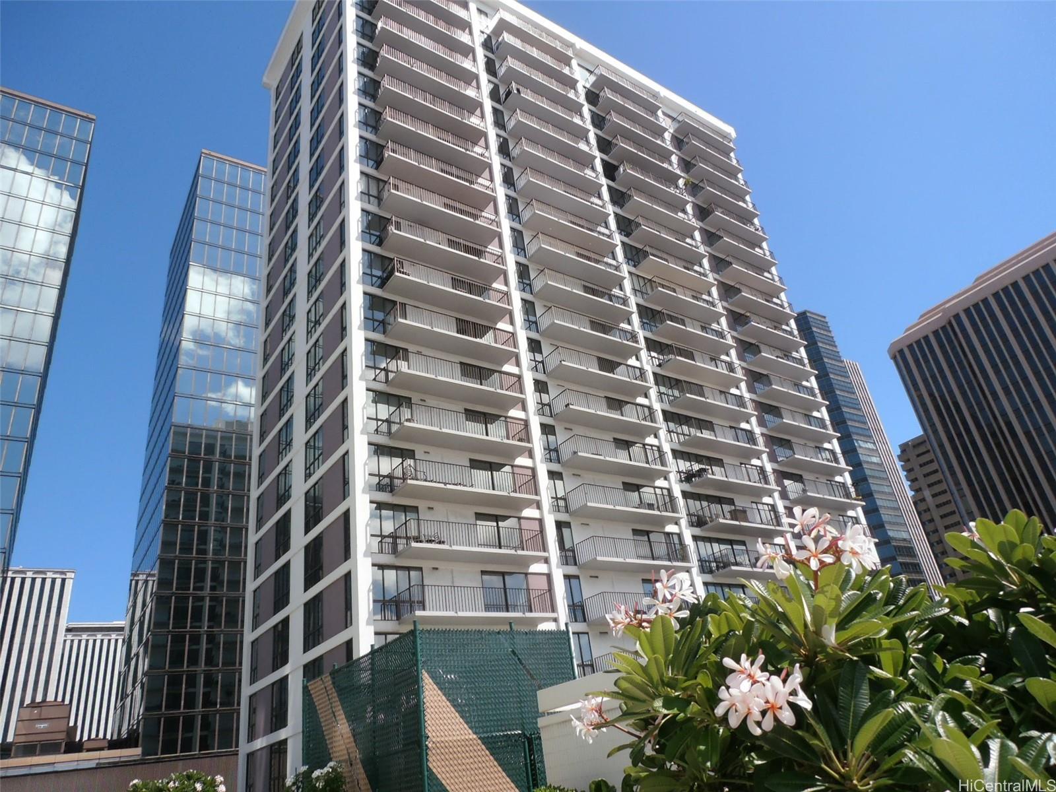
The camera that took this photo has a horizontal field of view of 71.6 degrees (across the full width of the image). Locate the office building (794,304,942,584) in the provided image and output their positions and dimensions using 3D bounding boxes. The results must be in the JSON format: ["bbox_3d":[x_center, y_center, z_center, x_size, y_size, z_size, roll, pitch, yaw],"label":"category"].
[{"bbox_3d":[95.711,39.495,214.322,20.000,131.000,32.000,9,-33,-30],"label":"office building"}]

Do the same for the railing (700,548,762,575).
[{"bbox_3d":[13.548,9.986,43.225,6.742,1.059,1.572,12,-34,-34],"label":"railing"}]

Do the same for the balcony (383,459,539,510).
[{"bbox_3d":[-2.705,4.086,33.367,6.926,1.185,1.434,12,-34,-34],"label":"balcony"}]

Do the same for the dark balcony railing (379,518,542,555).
[{"bbox_3d":[-2.421,6.523,32.465,6.815,1.040,1.412,12,-34,-34],"label":"dark balcony railing"}]

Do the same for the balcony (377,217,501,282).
[{"bbox_3d":[-4.513,-7.820,39.806,6.958,1.205,1.611,12,-34,-34],"label":"balcony"}]

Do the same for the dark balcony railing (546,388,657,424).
[{"bbox_3d":[4.536,1.024,41.455,6.761,1.058,1.395,12,-34,-34],"label":"dark balcony railing"}]

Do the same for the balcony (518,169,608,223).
[{"bbox_3d":[2.410,-13.109,48.503,6.790,1.191,1.408,12,-34,-34],"label":"balcony"}]

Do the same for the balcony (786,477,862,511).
[{"bbox_3d":[20.866,6.967,51.215,6.872,1.185,1.434,12,-34,-34],"label":"balcony"}]

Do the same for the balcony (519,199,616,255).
[{"bbox_3d":[2.805,-10.913,48.137,6.884,1.238,1.485,12,-34,-34],"label":"balcony"}]

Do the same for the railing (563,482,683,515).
[{"bbox_3d":[5.267,5.882,39.280,6.796,1.040,1.412,12,-34,-34],"label":"railing"}]

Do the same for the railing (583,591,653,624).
[{"bbox_3d":[5.955,10.681,36.622,6.884,1.086,1.430,12,-34,-34],"label":"railing"}]

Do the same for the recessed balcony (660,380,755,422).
[{"bbox_3d":[12.062,0.437,47.612,6.829,1.191,1.408,12,-34,-34],"label":"recessed balcony"}]

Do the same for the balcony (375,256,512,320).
[{"bbox_3d":[-4.160,-5.432,38.531,6.958,1.205,1.611,12,-34,-34],"label":"balcony"}]

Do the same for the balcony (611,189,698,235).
[{"bbox_3d":[10.171,-13.955,56.275,6.900,1.238,1.485,12,-34,-34],"label":"balcony"}]

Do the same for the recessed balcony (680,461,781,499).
[{"bbox_3d":[13.046,5.310,46.086,6.978,1.192,1.467,12,-34,-34],"label":"recessed balcony"}]

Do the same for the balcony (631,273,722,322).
[{"bbox_3d":[11.267,-6.754,52.547,6.978,1.192,1.467,12,-34,-34],"label":"balcony"}]

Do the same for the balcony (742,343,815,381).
[{"bbox_3d":[19.582,-2.550,56.630,6.891,1.238,1.485,12,-34,-34],"label":"balcony"}]

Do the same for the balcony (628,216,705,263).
[{"bbox_3d":[10.324,-11.362,53.938,6.829,1.191,1.408,12,-34,-34],"label":"balcony"}]

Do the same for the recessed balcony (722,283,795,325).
[{"bbox_3d":[18.532,-7.266,58.070,6.751,1.191,1.408,12,-34,-34],"label":"recessed balcony"}]

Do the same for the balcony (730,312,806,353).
[{"bbox_3d":[19.314,-4.981,58.072,6.966,1.192,1.467,12,-34,-34],"label":"balcony"}]

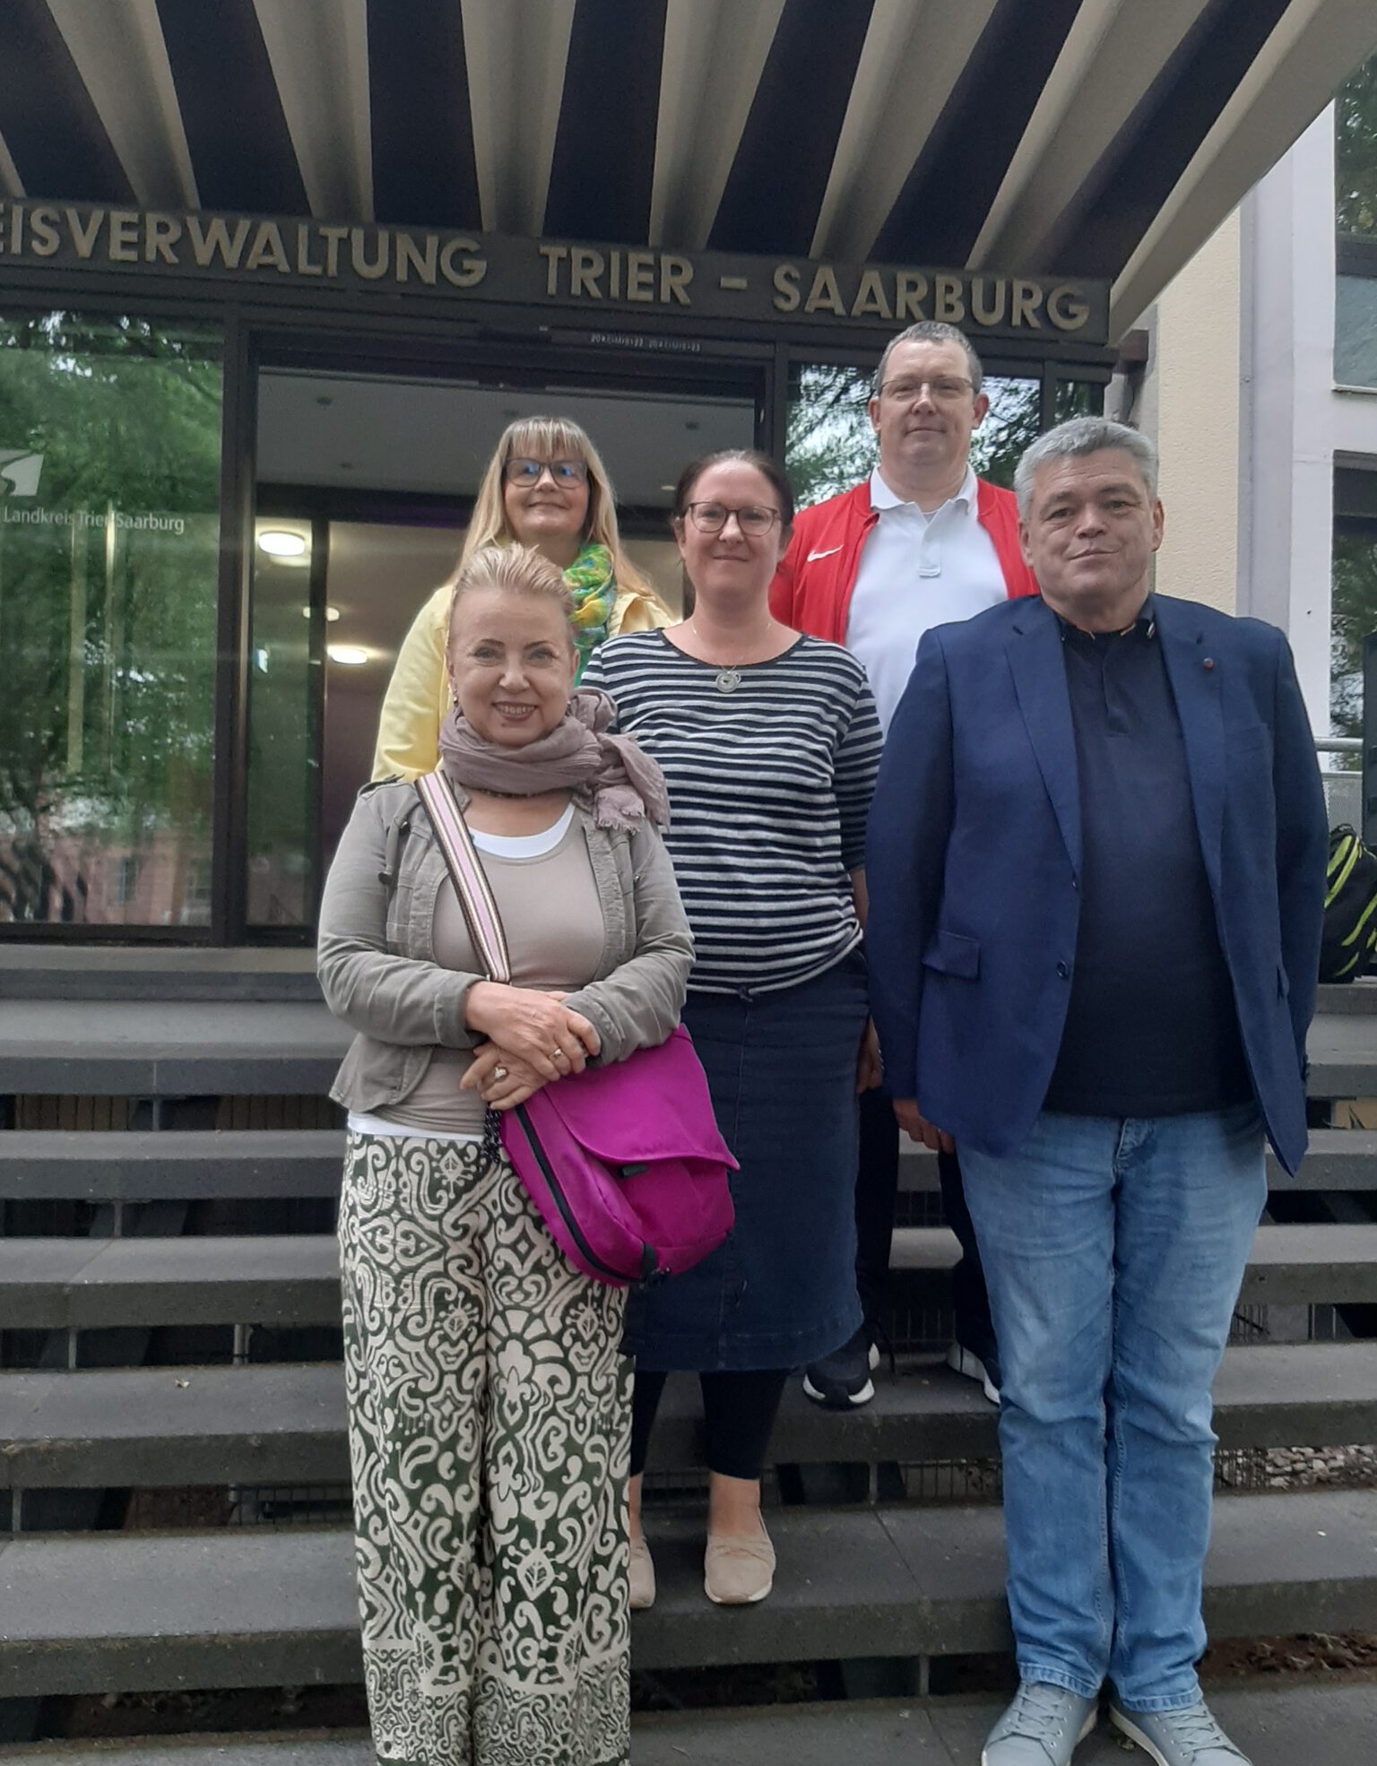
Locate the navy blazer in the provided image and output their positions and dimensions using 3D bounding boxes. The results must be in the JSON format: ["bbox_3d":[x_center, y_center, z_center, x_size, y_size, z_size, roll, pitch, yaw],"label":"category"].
[{"bbox_3d":[0.537,-0.003,1.900,0.590,0.760,0.330,1,0,8],"label":"navy blazer"}]

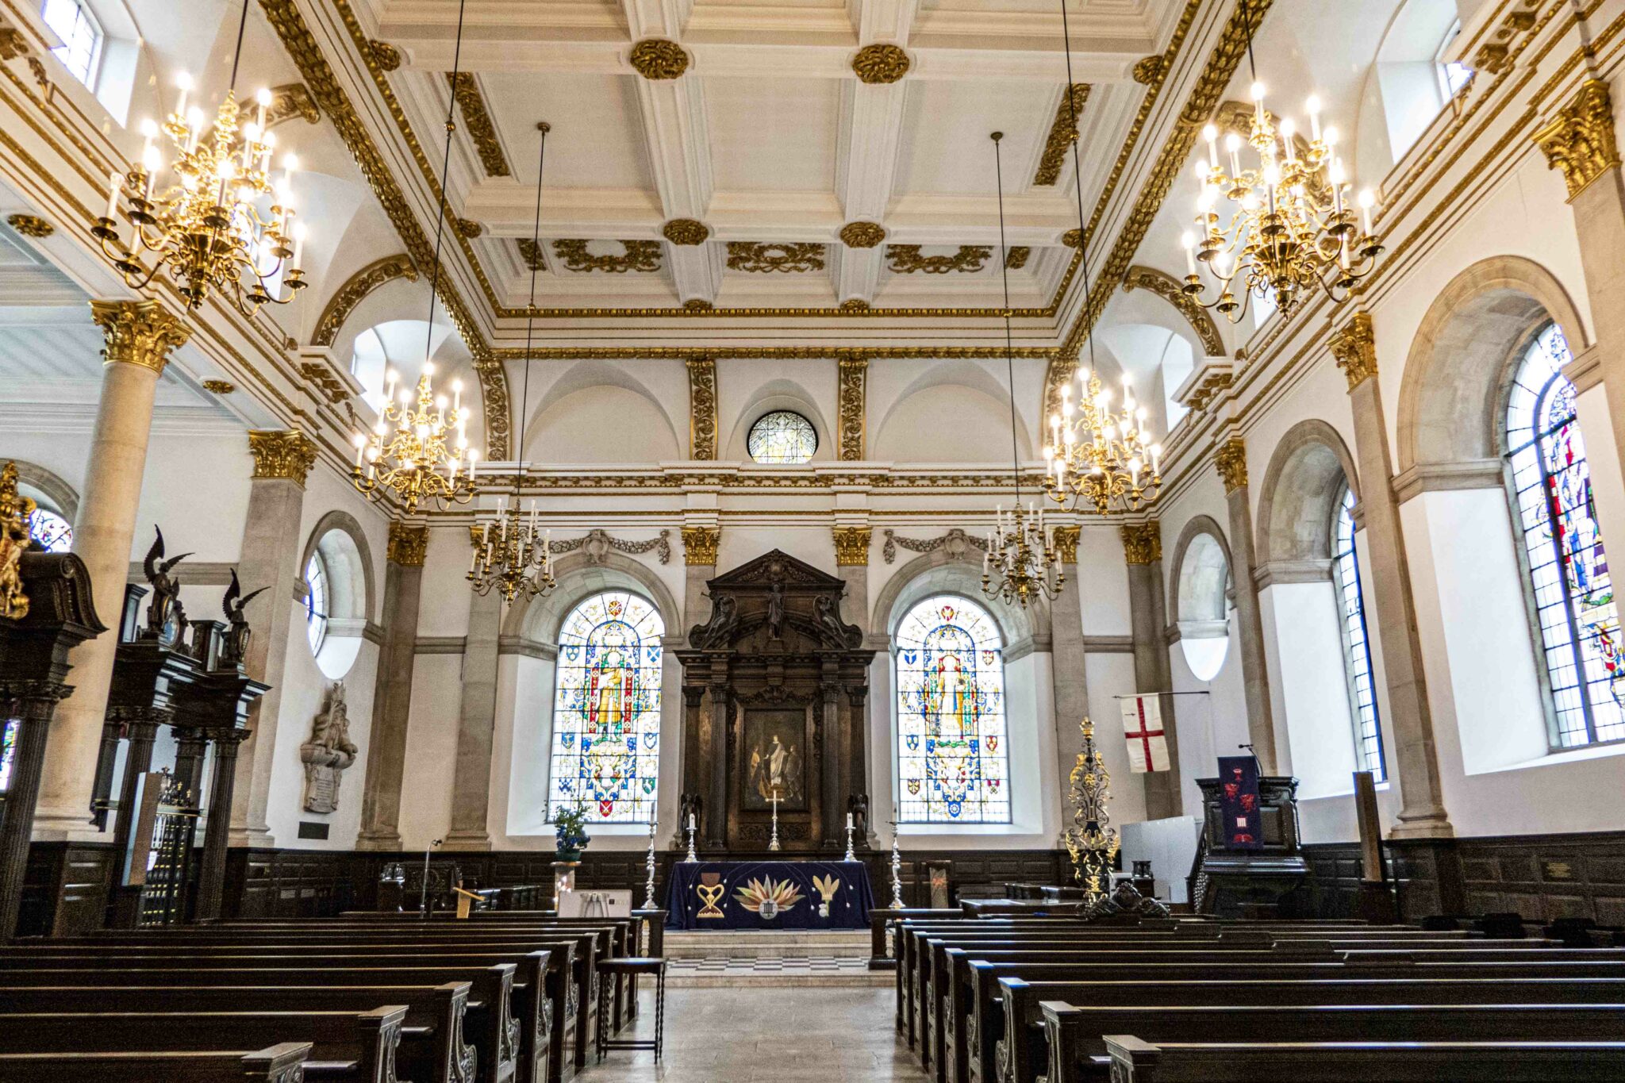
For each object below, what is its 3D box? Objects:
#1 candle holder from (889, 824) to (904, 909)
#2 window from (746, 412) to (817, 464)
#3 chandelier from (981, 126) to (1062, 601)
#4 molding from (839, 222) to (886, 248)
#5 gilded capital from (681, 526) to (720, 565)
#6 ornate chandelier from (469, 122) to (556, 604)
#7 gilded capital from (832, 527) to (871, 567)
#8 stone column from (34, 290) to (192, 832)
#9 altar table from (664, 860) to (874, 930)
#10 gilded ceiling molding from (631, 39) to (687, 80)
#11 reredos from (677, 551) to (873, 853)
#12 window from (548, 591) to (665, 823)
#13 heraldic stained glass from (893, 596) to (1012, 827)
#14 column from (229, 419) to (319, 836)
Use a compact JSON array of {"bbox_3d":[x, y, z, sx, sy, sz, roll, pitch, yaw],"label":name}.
[{"bbox_3d":[1.289,4.974,16.596,0.230,1.267,0.230,0,-17,-1],"label":"candle holder"},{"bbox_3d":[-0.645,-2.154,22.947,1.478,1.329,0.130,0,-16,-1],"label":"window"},{"bbox_3d":[2.883,-2.704,15.765,1.160,7.560,1.160,0,-16,-1],"label":"chandelier"},{"bbox_3d":[0.847,-5.258,18.530,0.780,0.150,0.760,0,-17,-1],"label":"molding"},{"bbox_3d":[-2.238,0.114,21.725,0.786,0.806,0.320,0,-16,-1],"label":"gilded capital"},{"bbox_3d":[-4.087,-2.774,15.613,1.180,7.579,1.180,0,-16,-1],"label":"ornate chandelier"},{"bbox_3d":[0.746,0.114,20.190,0.733,0.758,0.350,0,-17,-1],"label":"gilded capital"},{"bbox_3d":[-8.280,0.242,12.671,0.840,6.286,0.840,0,-16,-1],"label":"stone column"},{"bbox_3d":[-0.661,5.561,17.063,3.140,1.011,0.950,0,-17,-1],"label":"altar table"},{"bbox_3d":[-2.050,-6.467,14.514,0.760,0.150,0.740,0,-17,-1],"label":"gilded ceiling molding"},{"bbox_3d":[-0.652,2.850,19.080,3.471,5.467,0.850,0,-17,-1],"label":"reredos"},{"bbox_3d":[-3.741,3.005,20.073,2.061,4.300,0.200,0,-17,-1],"label":"window"},{"bbox_3d":[2.798,3.360,22.145,2.278,4.654,0.130,0,-16,-1],"label":"heraldic stained glass"},{"bbox_3d":[-8.394,1.390,16.470,0.850,6.270,0.750,0,-16,-1],"label":"column"}]

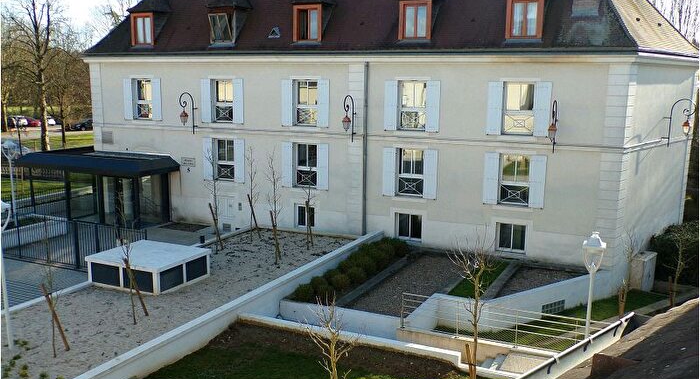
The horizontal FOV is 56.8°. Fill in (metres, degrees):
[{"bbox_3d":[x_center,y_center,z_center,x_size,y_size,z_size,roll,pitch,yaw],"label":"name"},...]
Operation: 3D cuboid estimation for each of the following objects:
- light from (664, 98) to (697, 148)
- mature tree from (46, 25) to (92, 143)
[{"bbox_3d":[13.881,-2.739,27.175,1.365,2.016,0.353,9,12,41],"label":"light"},{"bbox_3d":[-28.274,-10.118,63.824,4.600,11.780,4.600,5,10,23],"label":"mature tree"}]

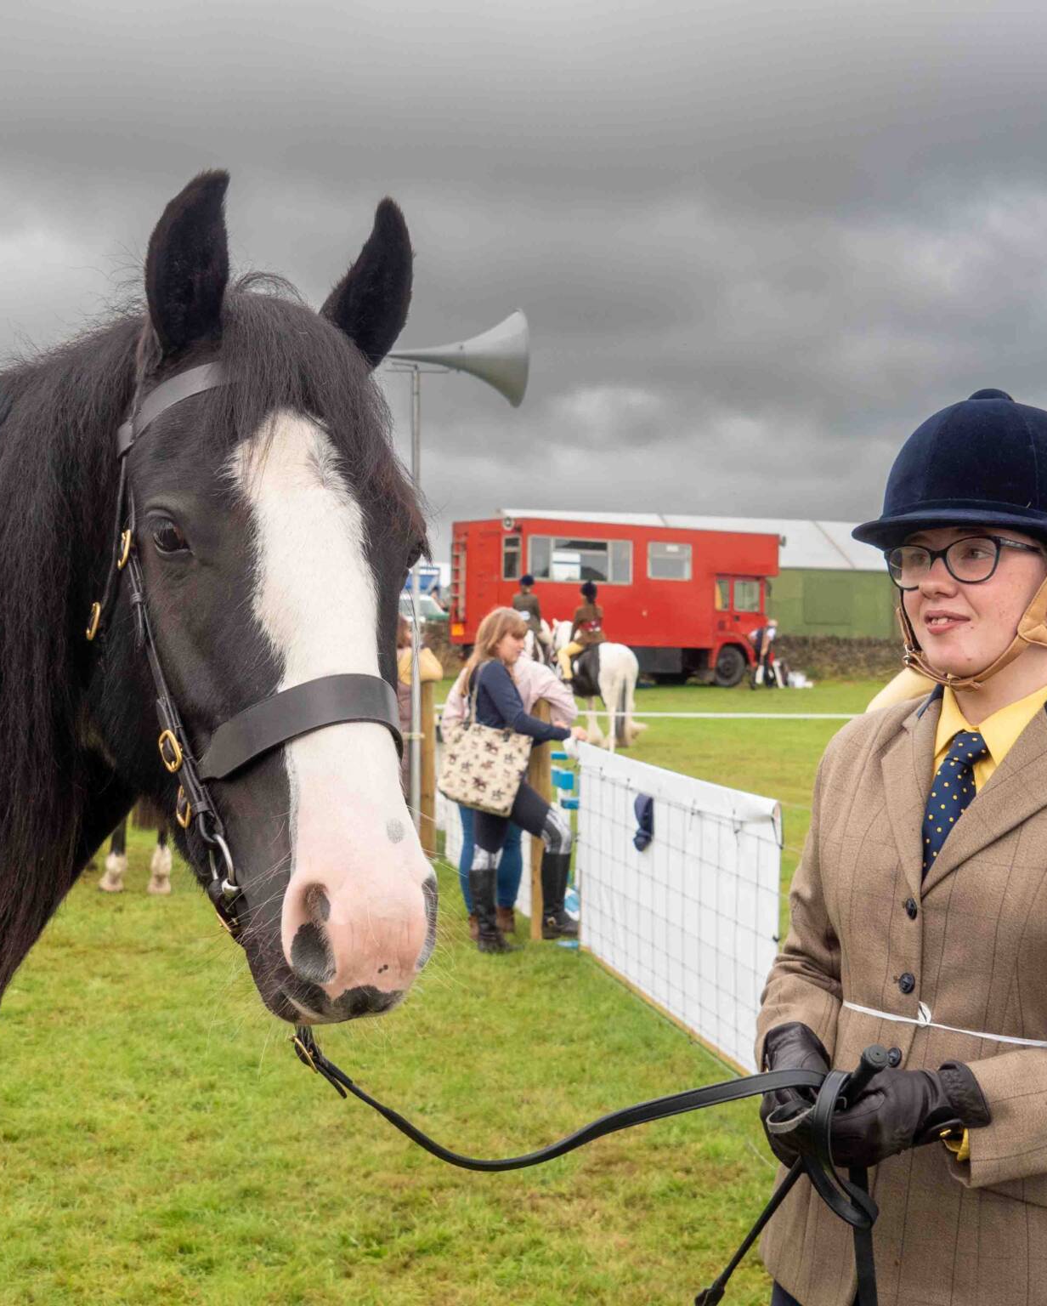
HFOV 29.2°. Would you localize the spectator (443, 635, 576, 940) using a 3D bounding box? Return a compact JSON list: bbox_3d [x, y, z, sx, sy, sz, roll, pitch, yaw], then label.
[{"bbox_3d":[-0.071,0.635,10.050,0.580,1.530,0.500,0,1,-28],"label":"spectator"}]

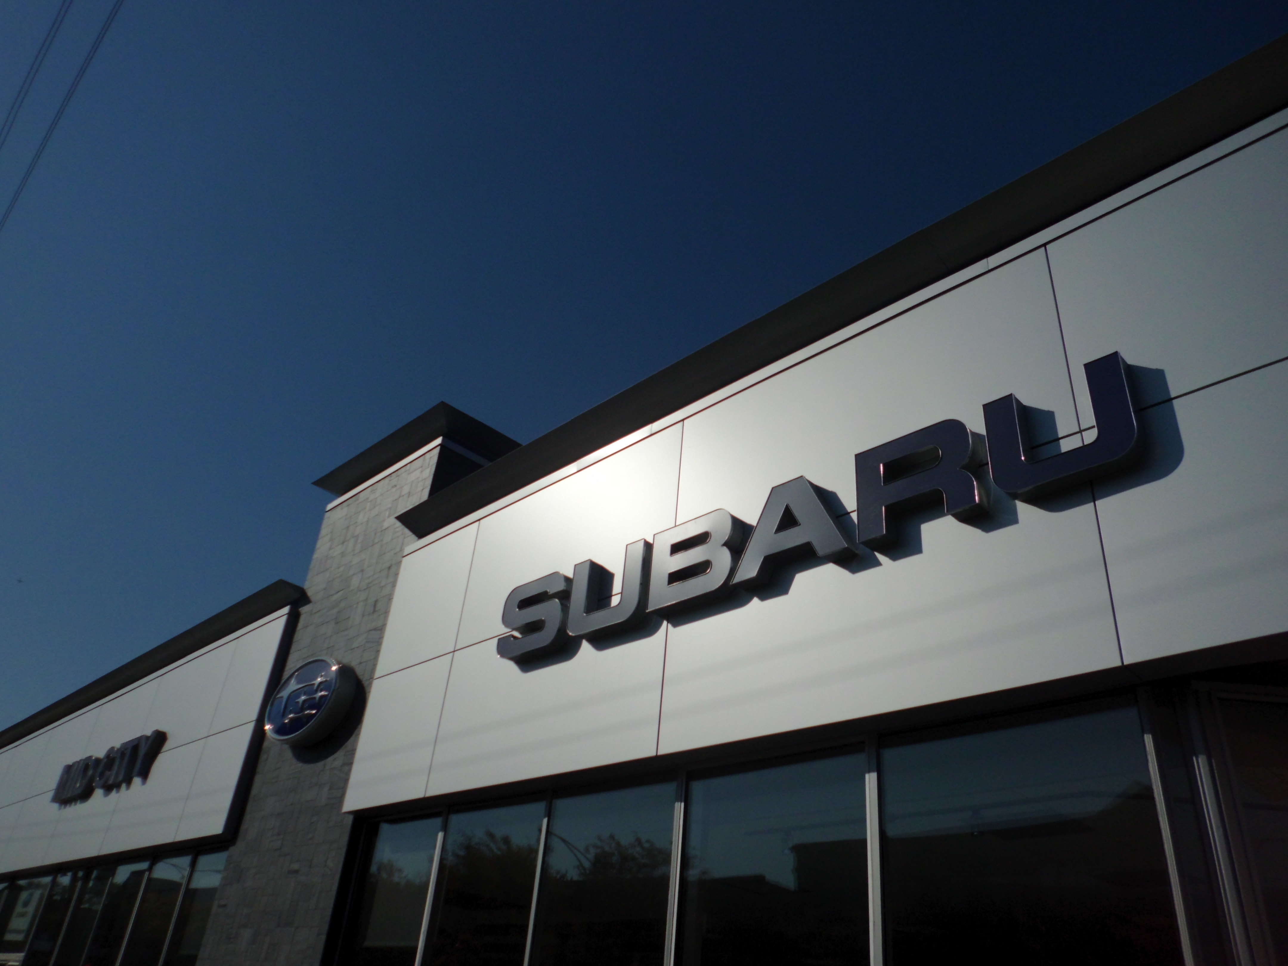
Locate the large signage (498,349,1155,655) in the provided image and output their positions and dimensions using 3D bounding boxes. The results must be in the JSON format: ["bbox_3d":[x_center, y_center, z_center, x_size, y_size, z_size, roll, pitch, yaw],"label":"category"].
[{"bbox_3d":[0.618,0.390,6.071,0.125,0.585,4.802,30,-39,-35],"label":"large signage"}]

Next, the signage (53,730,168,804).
[{"bbox_3d":[-7.478,3.985,13.415,0.125,0.548,3.694,30,-39,-35],"label":"signage"}]

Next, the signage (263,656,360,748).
[{"bbox_3d":[-3.370,2.212,9.779,0.228,0.818,1.444,30,-39,-35],"label":"signage"}]

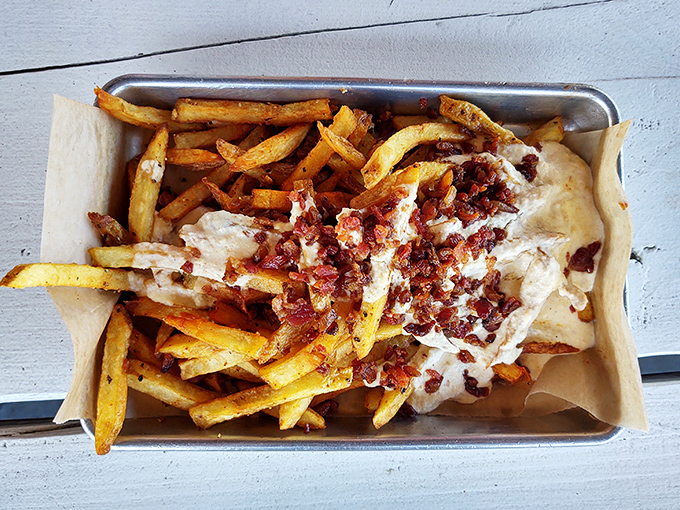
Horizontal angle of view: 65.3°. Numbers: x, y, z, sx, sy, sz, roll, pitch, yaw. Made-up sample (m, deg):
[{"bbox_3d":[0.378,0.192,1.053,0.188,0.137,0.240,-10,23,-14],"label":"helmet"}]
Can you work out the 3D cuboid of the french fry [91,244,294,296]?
[{"bbox_3d":[-0.065,0.008,0.235,0.088,0.011,0.011,10,86,-1],"label":"french fry"}]

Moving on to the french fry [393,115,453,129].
[{"bbox_3d":[0.044,-0.064,0.261,0.035,0.010,0.010,-1,87,-2],"label":"french fry"}]

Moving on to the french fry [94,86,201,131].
[{"bbox_3d":[-0.085,-0.064,0.241,0.047,0.009,0.011,14,86,-20],"label":"french fry"}]

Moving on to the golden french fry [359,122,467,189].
[{"bbox_3d":[0.035,-0.051,0.251,0.057,0.011,0.017,-27,88,-7],"label":"golden french fry"}]

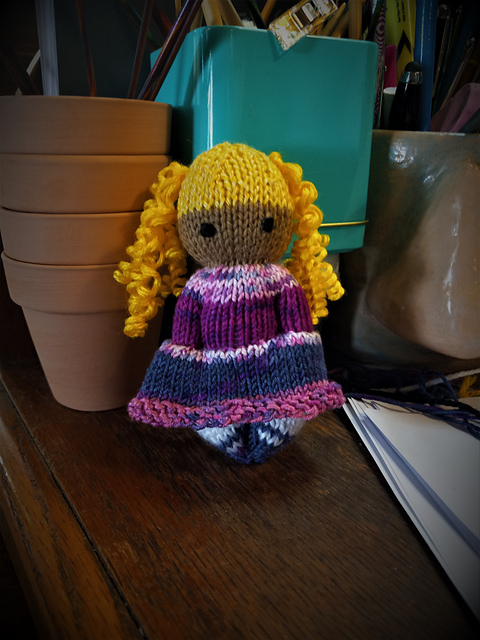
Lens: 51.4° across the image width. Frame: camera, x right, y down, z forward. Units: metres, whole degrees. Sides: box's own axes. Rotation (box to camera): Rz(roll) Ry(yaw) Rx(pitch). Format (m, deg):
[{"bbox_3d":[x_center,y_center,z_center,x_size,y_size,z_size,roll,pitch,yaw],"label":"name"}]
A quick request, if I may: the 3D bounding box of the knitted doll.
[{"bbox_3d":[-0.004,-0.007,0.212,0.097,0.135,0.062,-3,9,0],"label":"knitted doll"}]

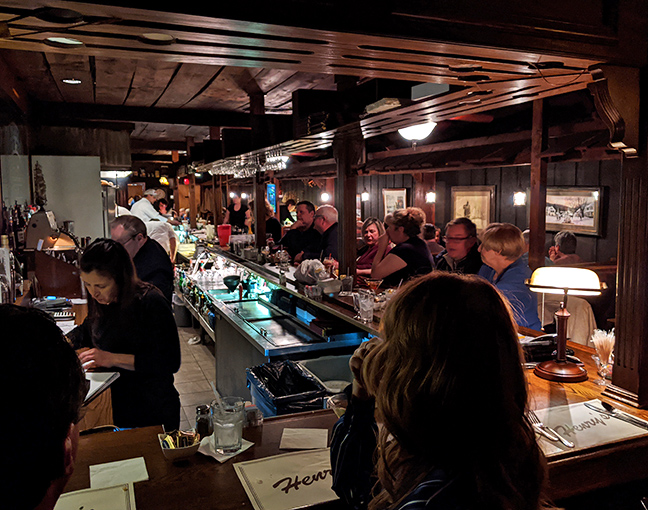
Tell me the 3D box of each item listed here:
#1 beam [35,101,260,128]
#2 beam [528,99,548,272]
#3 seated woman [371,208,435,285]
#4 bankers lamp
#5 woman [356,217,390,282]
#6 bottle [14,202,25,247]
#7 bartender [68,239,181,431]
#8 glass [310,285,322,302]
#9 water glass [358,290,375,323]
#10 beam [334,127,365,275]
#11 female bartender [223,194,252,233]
[{"bbox_3d":[-1.795,-1.460,5.579,2.400,0.180,0.150,-2,7,-23],"label":"beam"},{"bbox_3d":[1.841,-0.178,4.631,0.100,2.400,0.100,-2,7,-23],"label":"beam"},{"bbox_3d":[0.544,0.340,3.690,0.560,1.349,0.470,1,6,6],"label":"seated woman"},{"bbox_3d":[0.857,0.236,1.870,0.290,0.381,0.195,2,6,14],"label":"bankers lamp"},{"bbox_3d":[0.394,0.324,4.288,0.550,1.251,0.460,-6,9,-45],"label":"woman"},{"bbox_3d":[-2.149,-0.202,3.750,0.077,0.312,0.077,0,6,-7],"label":"bottle"},{"bbox_3d":[-0.775,0.704,2.108,0.420,1.540,0.450,-3,7,-28],"label":"bartender"},{"bbox_3d":[-0.046,0.228,3.297,0.075,0.106,0.075,0,6,0],"label":"glass"},{"bbox_3d":[0.222,0.271,2.751,0.080,0.140,0.080,0,6,0],"label":"water glass"},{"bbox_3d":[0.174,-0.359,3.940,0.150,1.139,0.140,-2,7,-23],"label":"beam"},{"bbox_3d":[-1.554,-0.170,9.567,0.460,1.680,0.300,0,6,-9],"label":"female bartender"}]

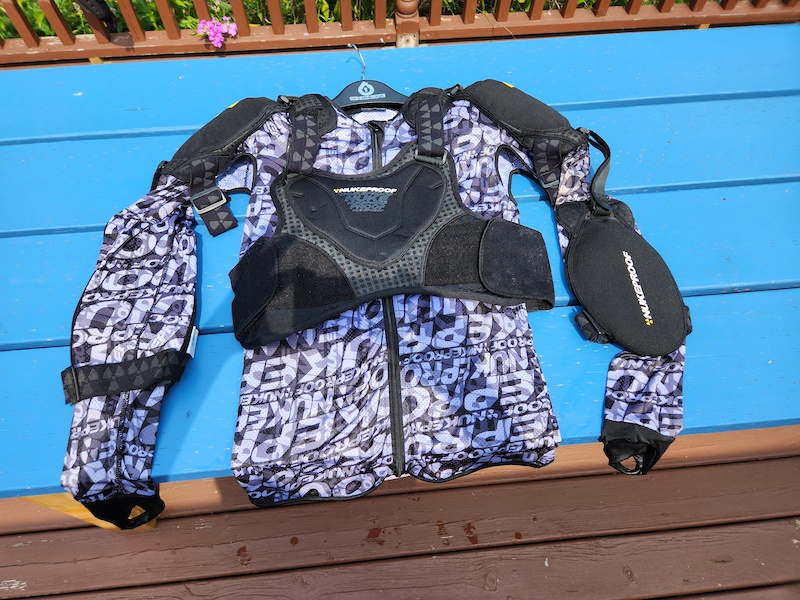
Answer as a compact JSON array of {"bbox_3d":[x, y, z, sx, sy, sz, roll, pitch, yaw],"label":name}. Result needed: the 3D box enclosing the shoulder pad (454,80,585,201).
[{"bbox_3d":[0.236,-0.318,1.040,0.260,0.100,0.190,15,60,9],"label":"shoulder pad"}]

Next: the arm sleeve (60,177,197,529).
[{"bbox_3d":[-0.416,0.034,0.853,0.180,0.075,0.610,-5,59,-2],"label":"arm sleeve"}]

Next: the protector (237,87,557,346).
[{"bbox_3d":[-0.032,-0.169,0.936,0.510,0.125,0.490,-5,59,-2],"label":"protector"}]

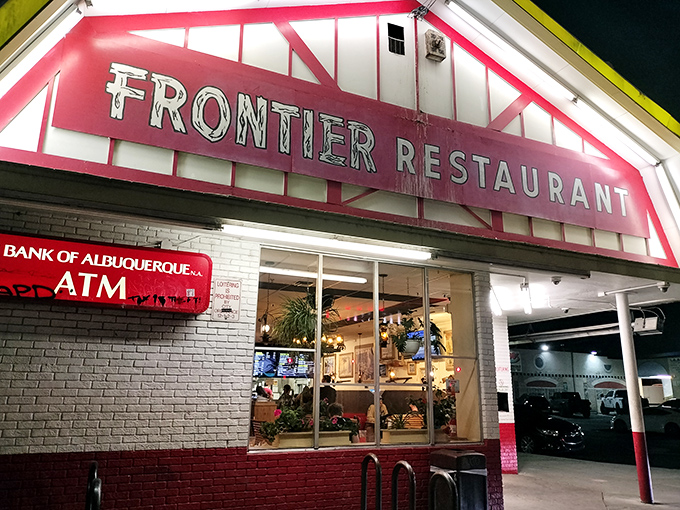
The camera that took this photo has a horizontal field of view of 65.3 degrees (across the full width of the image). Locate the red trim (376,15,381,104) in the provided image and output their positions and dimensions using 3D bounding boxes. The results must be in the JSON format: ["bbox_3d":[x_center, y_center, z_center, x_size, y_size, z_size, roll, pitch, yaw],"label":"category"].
[{"bbox_3d":[0.486,-2.487,6.641,0.045,1.240,0.030,7,-16,-24],"label":"red trim"}]

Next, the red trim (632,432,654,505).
[{"bbox_3d":[4.848,3.380,8.470,0.175,1.020,0.175,7,-16,-24],"label":"red trim"}]

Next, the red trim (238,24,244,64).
[{"bbox_3d":[-1.088,-2.346,5.846,0.045,0.480,0.030,7,-16,-24],"label":"red trim"}]

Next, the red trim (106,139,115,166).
[{"bbox_3d":[-2.153,-0.978,4.993,0.045,0.280,0.030,7,-16,-24],"label":"red trim"}]

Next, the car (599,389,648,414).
[{"bbox_3d":[24.385,12.739,45.623,1.950,2.000,5.600,-1,-14,8],"label":"car"}]

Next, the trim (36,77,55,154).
[{"bbox_3d":[-2.669,-1.273,4.817,0.045,0.735,0.030,7,-16,-24],"label":"trim"}]

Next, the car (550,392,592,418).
[{"bbox_3d":[17.896,11.787,41.825,1.820,1.900,5.200,-1,-14,5],"label":"car"}]

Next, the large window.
[{"bbox_3d":[0.492,1.253,6.982,3.325,2.421,0.120,7,-16,-24],"label":"large window"}]

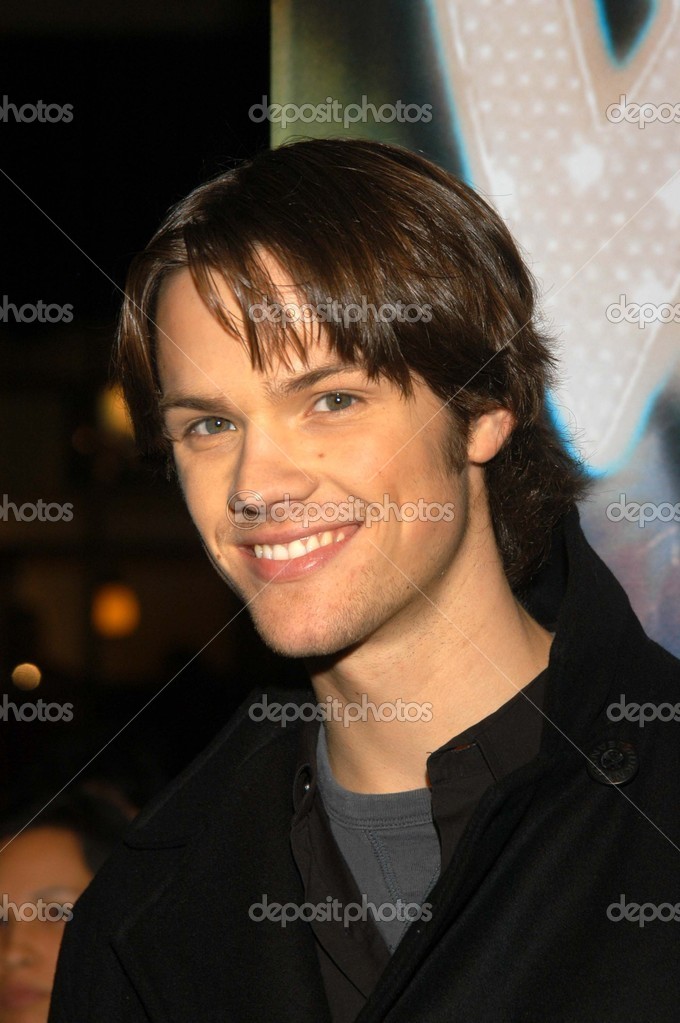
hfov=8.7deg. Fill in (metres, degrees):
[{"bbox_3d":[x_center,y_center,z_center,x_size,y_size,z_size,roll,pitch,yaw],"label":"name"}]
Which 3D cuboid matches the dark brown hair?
[{"bbox_3d":[0.003,-0.068,2.270,0.205,0.240,0.240,-9,-1,24],"label":"dark brown hair"}]

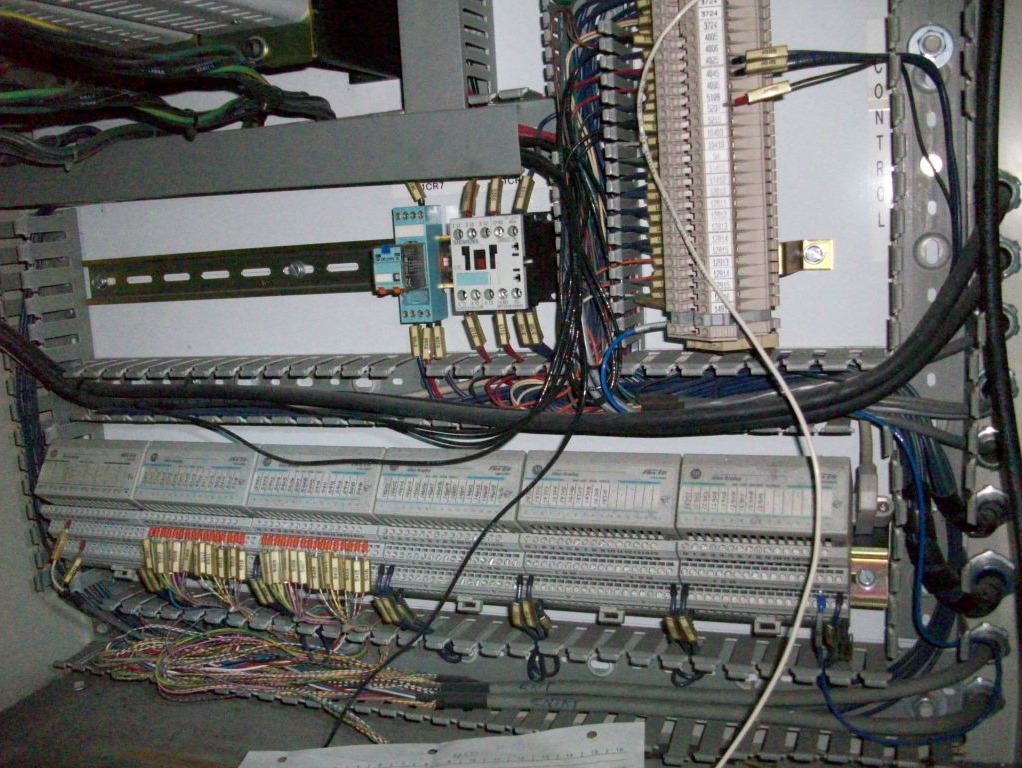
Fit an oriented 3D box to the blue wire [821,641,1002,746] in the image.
[{"bbox_3d":[0.211,0.166,0.536,0.089,0.048,0.035,0,7,20],"label":"blue wire"}]

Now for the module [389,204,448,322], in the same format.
[{"bbox_3d":[-0.058,-0.077,0.656,0.025,0.074,0.031,0,7,20],"label":"module"}]

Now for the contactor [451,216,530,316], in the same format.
[{"bbox_3d":[-0.001,-0.073,0.614,0.045,0.057,0.066,0,7,20],"label":"contactor"}]

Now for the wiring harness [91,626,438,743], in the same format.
[{"bbox_3d":[-0.178,0.206,0.696,0.274,0.062,0.045,0,7,20],"label":"wiring harness"}]

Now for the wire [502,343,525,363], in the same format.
[{"bbox_3d":[0.002,-0.019,0.599,0.014,0.012,0.008,0,7,20],"label":"wire"}]

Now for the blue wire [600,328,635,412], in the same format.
[{"bbox_3d":[0.061,-0.007,0.569,0.018,0.046,0.020,0,7,20],"label":"blue wire"}]

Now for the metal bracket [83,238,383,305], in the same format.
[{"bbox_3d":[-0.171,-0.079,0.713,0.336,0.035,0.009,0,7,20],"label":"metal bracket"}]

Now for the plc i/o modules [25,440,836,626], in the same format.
[{"bbox_3d":[-0.074,0.088,0.661,0.564,0.096,0.068,0,10,20],"label":"plc i/o modules"}]

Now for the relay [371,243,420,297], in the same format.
[{"bbox_3d":[-0.068,-0.071,0.627,0.021,0.027,0.039,0,7,20],"label":"relay"}]

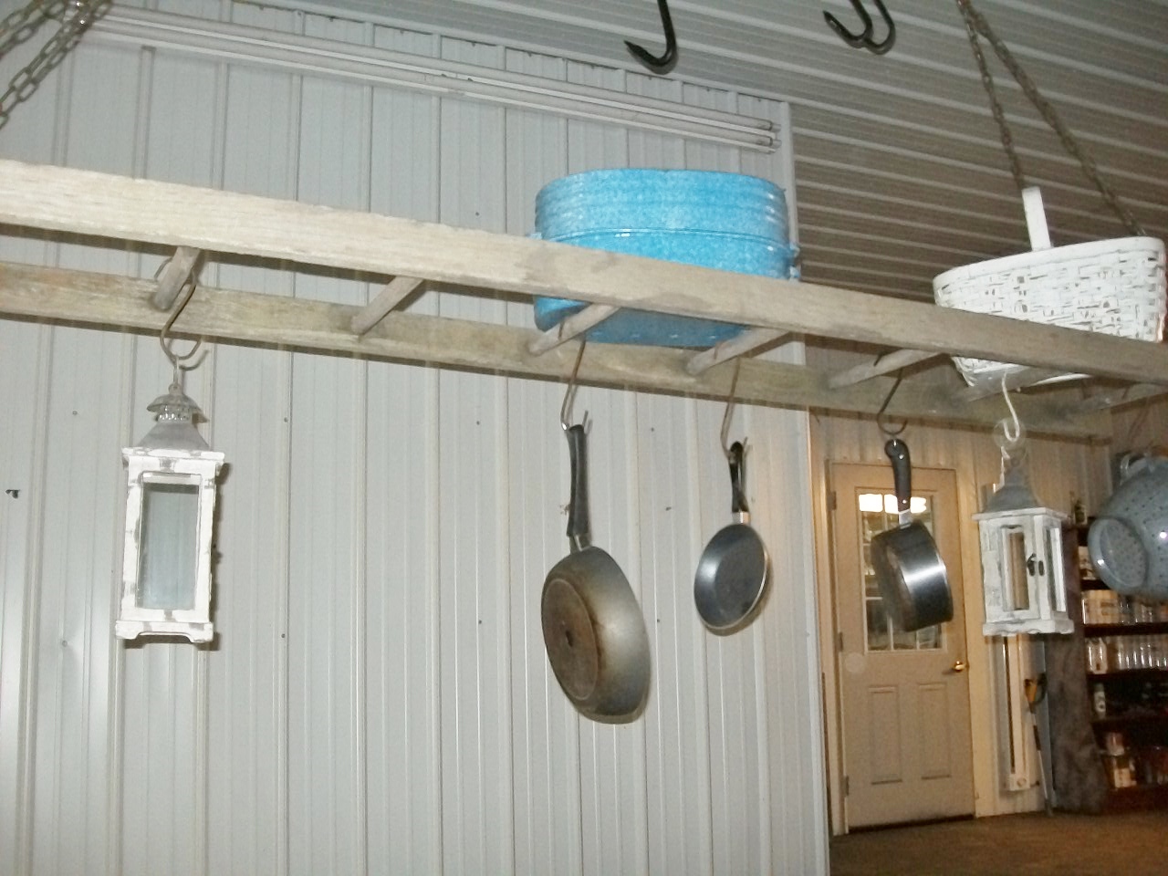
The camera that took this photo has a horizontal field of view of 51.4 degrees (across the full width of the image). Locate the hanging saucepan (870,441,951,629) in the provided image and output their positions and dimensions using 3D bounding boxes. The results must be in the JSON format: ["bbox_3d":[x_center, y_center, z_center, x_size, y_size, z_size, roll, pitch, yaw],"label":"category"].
[{"bbox_3d":[0.558,0.168,2.108,0.109,0.329,0.187,-16,-7,-12],"label":"hanging saucepan"}]

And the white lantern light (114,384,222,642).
[{"bbox_3d":[-0.532,0.094,1.560,0.120,0.333,0.120,2,-10,-19],"label":"white lantern light"}]

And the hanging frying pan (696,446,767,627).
[{"bbox_3d":[0.258,0.165,2.051,0.070,0.319,0.179,22,-20,-30],"label":"hanging frying pan"}]

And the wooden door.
[{"bbox_3d":[1.857,1.172,6.990,0.900,2.030,0.060,3,-10,-24],"label":"wooden door"}]

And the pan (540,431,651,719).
[{"bbox_3d":[-0.003,0.205,1.862,0.093,0.450,0.262,-8,-5,-27],"label":"pan"}]

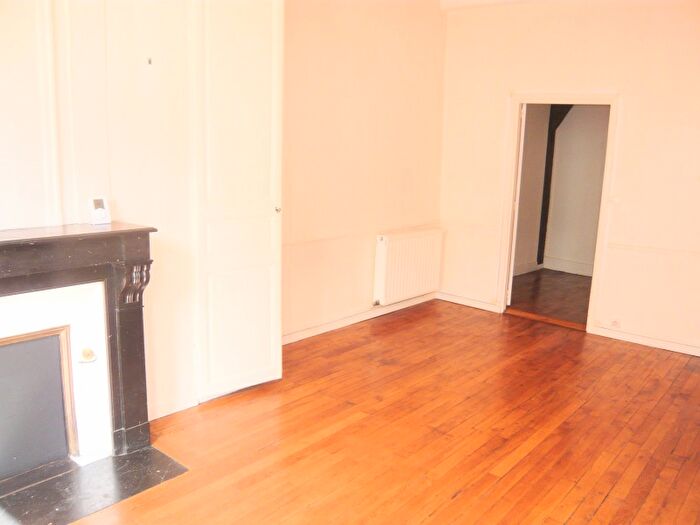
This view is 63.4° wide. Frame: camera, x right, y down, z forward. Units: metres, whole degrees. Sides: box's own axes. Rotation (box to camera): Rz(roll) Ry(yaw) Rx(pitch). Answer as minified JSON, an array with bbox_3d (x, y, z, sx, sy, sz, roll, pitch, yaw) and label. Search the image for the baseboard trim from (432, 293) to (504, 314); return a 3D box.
[{"bbox_3d":[1.178,0.394,5.705,0.755,0.075,0.018,11,13,43],"label":"baseboard trim"}]

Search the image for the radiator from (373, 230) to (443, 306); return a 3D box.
[{"bbox_3d":[0.571,0.025,5.361,0.112,0.617,0.914,10,13,40],"label":"radiator"}]

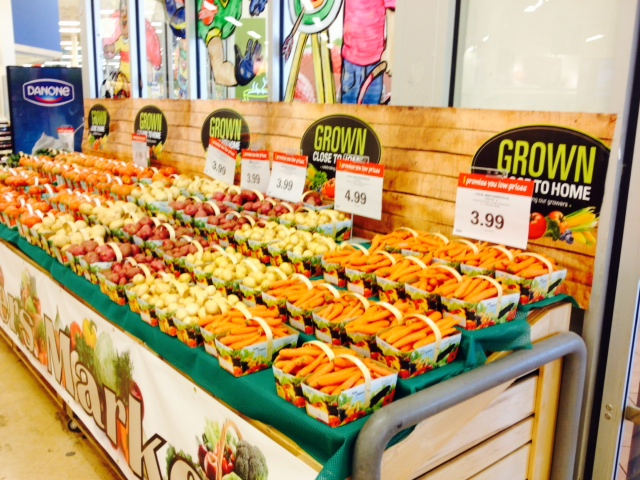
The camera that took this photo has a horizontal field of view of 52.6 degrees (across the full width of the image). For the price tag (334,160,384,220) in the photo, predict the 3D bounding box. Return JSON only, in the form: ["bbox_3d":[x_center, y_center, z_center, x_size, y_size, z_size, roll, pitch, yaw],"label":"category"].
[{"bbox_3d":[0.157,-0.211,2.643,0.010,0.216,0.279,-8,15,-40],"label":"price tag"}]

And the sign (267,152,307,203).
[{"bbox_3d":[-0.157,-0.300,3.060,0.010,0.216,0.279,4,8,-39],"label":"sign"}]

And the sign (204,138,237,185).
[{"bbox_3d":[-0.560,-0.437,3.645,0.010,0.216,0.279,-10,30,-42],"label":"sign"}]

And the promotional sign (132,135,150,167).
[{"bbox_3d":[-1.190,-0.588,4.280,0.010,0.216,0.279,-7,14,-35],"label":"promotional sign"}]

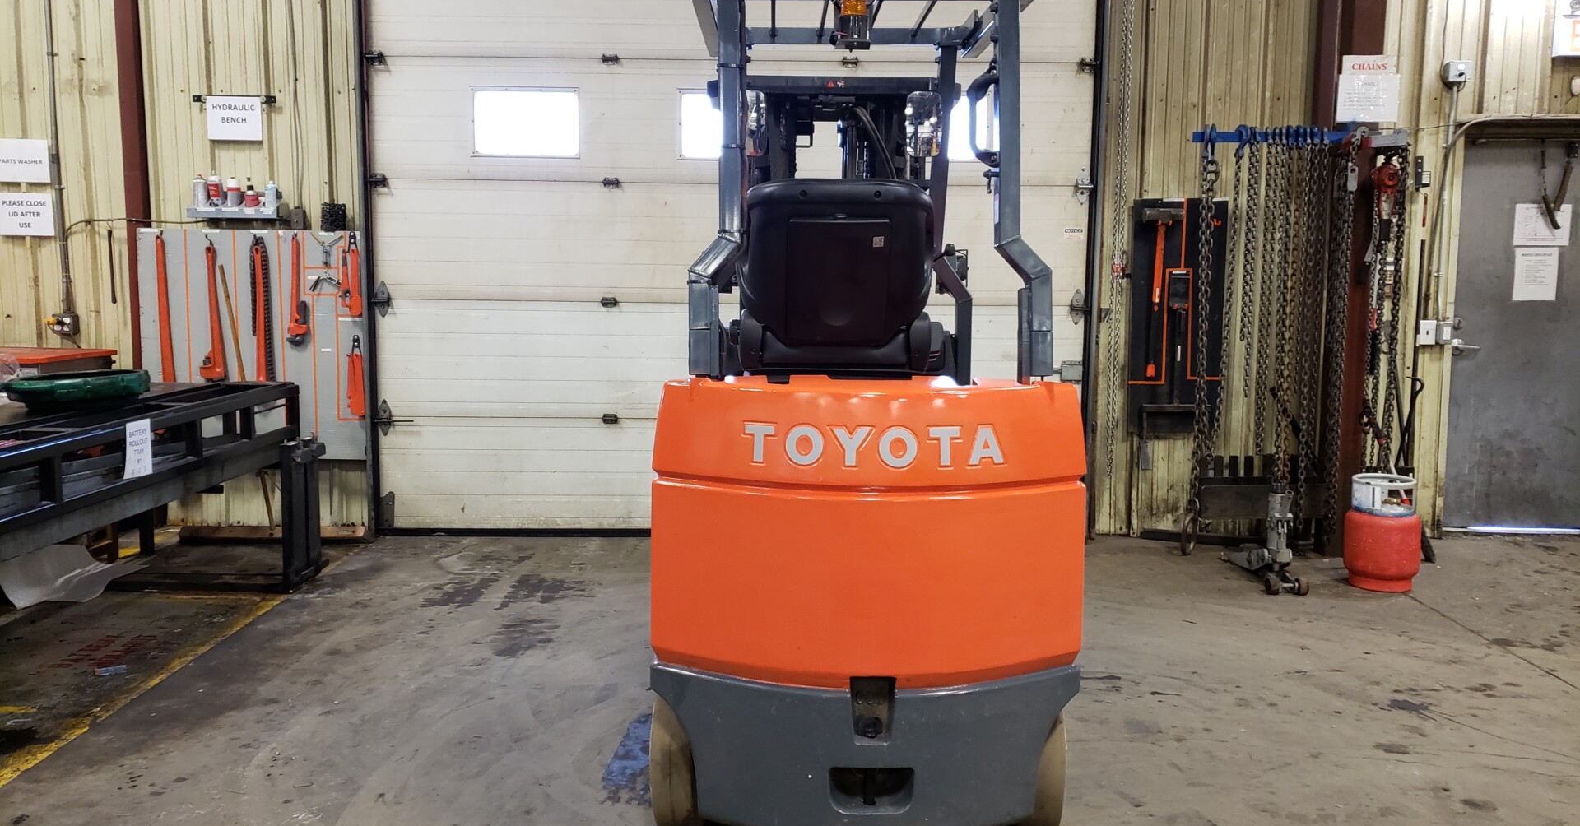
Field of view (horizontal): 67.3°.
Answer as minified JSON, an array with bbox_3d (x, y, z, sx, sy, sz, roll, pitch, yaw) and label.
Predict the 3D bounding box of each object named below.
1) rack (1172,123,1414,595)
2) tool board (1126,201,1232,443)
[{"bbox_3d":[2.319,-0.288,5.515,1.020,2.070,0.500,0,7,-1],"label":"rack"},{"bbox_3d":[1.993,-0.481,6.115,0.480,1.210,0.070,0,7,-1],"label":"tool board"}]

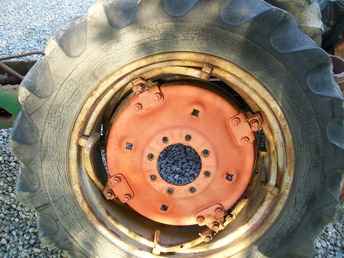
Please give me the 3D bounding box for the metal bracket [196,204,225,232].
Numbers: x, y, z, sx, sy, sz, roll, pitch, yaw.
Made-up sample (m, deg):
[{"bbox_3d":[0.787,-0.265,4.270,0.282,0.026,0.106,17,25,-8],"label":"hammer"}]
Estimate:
[{"bbox_3d":[0.153,0.337,1.331,0.112,0.111,0.042,-27,11,9],"label":"metal bracket"}]

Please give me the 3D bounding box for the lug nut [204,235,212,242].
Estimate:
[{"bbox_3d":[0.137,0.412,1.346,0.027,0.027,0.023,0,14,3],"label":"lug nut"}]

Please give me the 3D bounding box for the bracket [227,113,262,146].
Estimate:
[{"bbox_3d":[0.264,-0.008,1.238,0.112,0.113,0.042,-27,11,9],"label":"bracket"}]

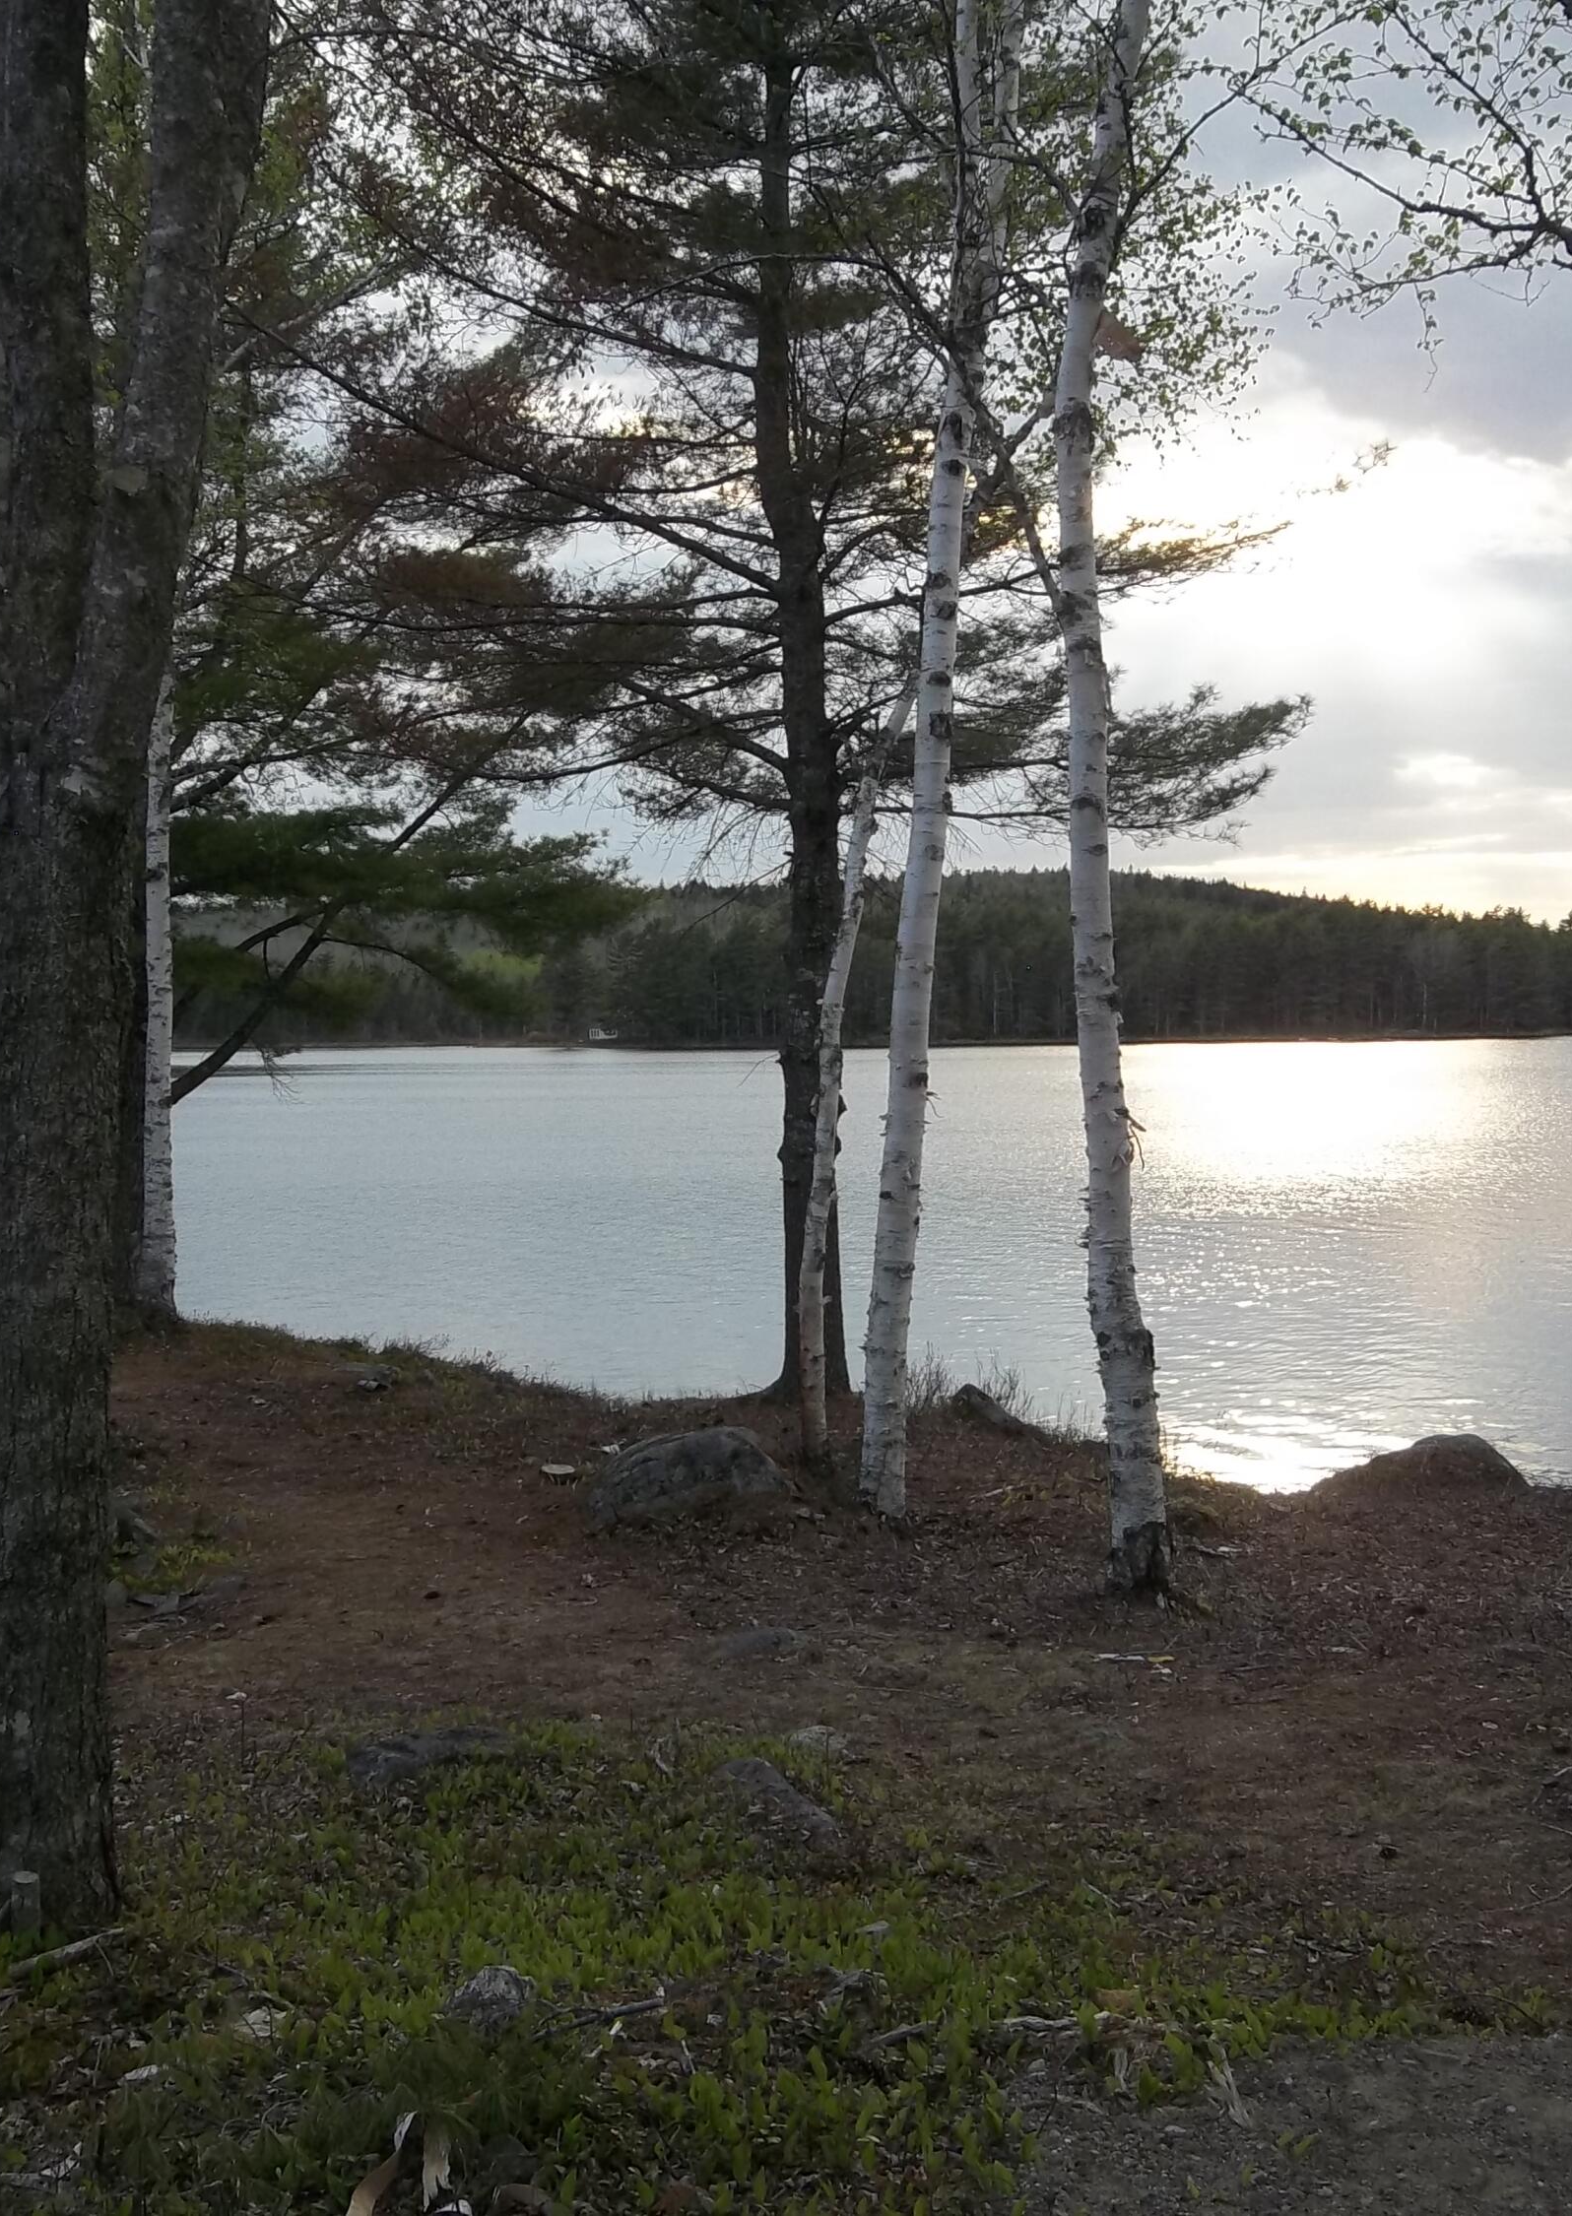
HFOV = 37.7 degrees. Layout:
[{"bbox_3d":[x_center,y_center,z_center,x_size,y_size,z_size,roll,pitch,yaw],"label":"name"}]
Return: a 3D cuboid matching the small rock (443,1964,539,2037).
[{"bbox_3d":[-0.468,1.413,3.650,0.145,0.095,0.130,-1,2,-8],"label":"small rock"}]

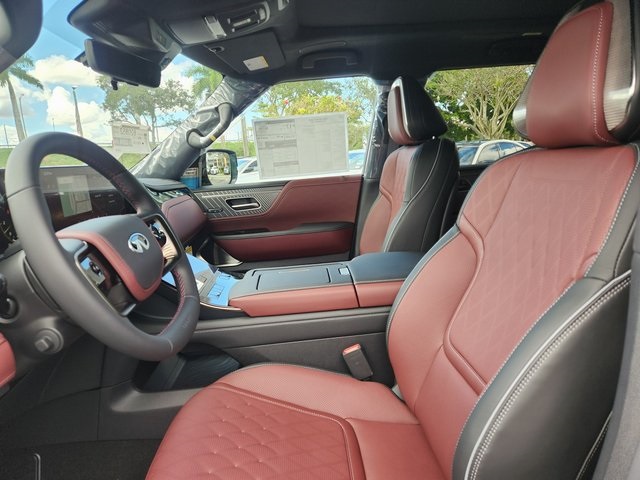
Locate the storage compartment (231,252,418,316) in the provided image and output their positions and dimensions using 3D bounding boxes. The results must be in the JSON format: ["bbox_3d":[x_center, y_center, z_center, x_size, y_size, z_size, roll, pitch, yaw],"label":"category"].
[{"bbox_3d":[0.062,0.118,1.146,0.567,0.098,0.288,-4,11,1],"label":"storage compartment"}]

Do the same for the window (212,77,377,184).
[{"bbox_3d":[-0.140,-0.460,1.862,0.762,0.433,0.062,-4,26,1],"label":"window"}]

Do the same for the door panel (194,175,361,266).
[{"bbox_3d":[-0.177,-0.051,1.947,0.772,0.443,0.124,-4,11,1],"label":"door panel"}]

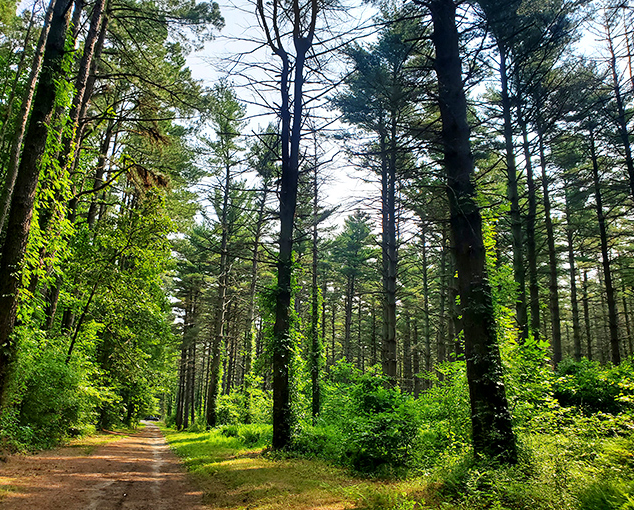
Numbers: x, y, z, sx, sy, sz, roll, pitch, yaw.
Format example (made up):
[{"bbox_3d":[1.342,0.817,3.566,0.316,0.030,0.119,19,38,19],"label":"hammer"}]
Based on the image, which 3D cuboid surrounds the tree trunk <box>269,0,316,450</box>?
[{"bbox_3d":[-1.213,-2.425,21.674,2.100,20.002,1.100,1,-17,0],"label":"tree trunk"}]

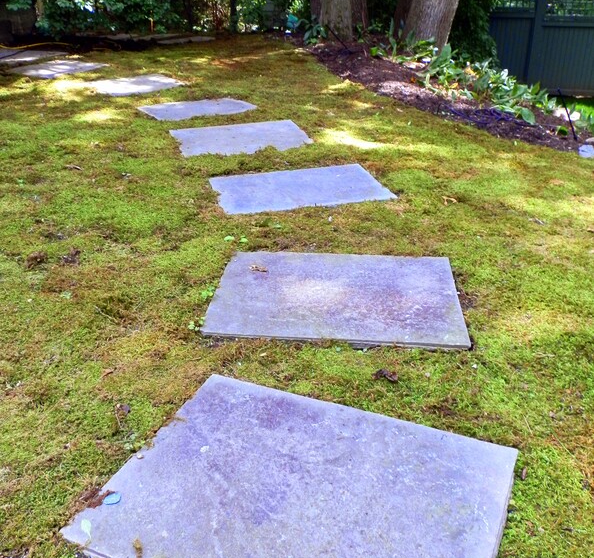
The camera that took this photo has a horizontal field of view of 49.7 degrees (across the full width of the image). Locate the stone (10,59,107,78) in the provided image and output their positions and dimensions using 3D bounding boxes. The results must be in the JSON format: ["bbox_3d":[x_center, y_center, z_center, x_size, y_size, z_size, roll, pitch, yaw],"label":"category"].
[{"bbox_3d":[-2.119,-1.844,5.668,0.595,0.033,0.612,15,31,30],"label":"stone"}]

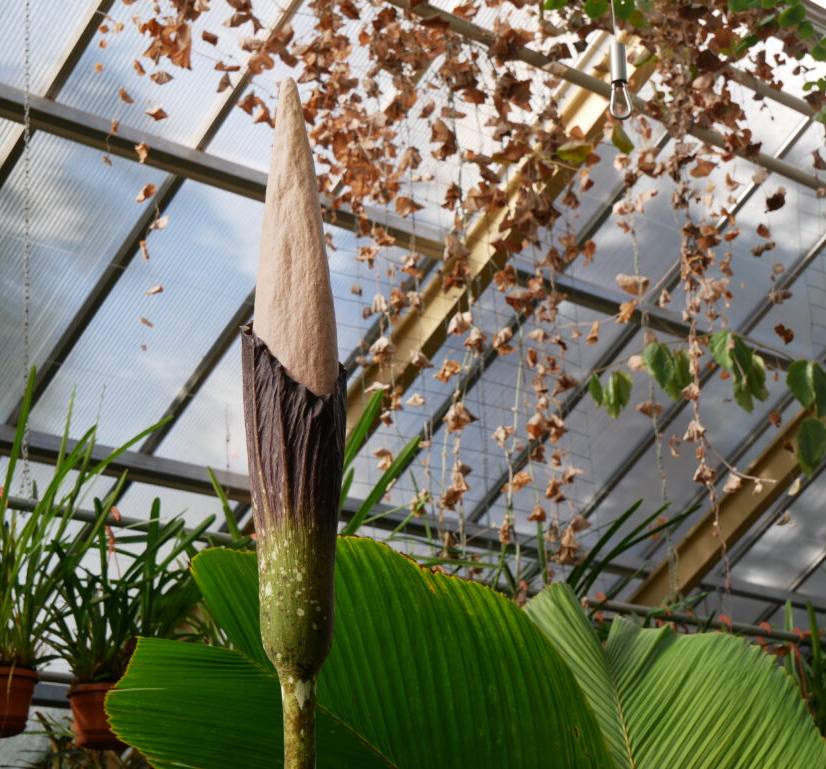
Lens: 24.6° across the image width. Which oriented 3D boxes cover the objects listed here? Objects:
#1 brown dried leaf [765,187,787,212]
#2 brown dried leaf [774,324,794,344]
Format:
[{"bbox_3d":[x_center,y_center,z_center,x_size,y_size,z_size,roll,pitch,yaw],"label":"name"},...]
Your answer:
[{"bbox_3d":[1.142,-0.581,5.950,0.067,0.076,0.048,-6,-16,11],"label":"brown dried leaf"},{"bbox_3d":[1.144,-0.154,5.850,0.060,0.056,0.042,-6,-16,11],"label":"brown dried leaf"}]

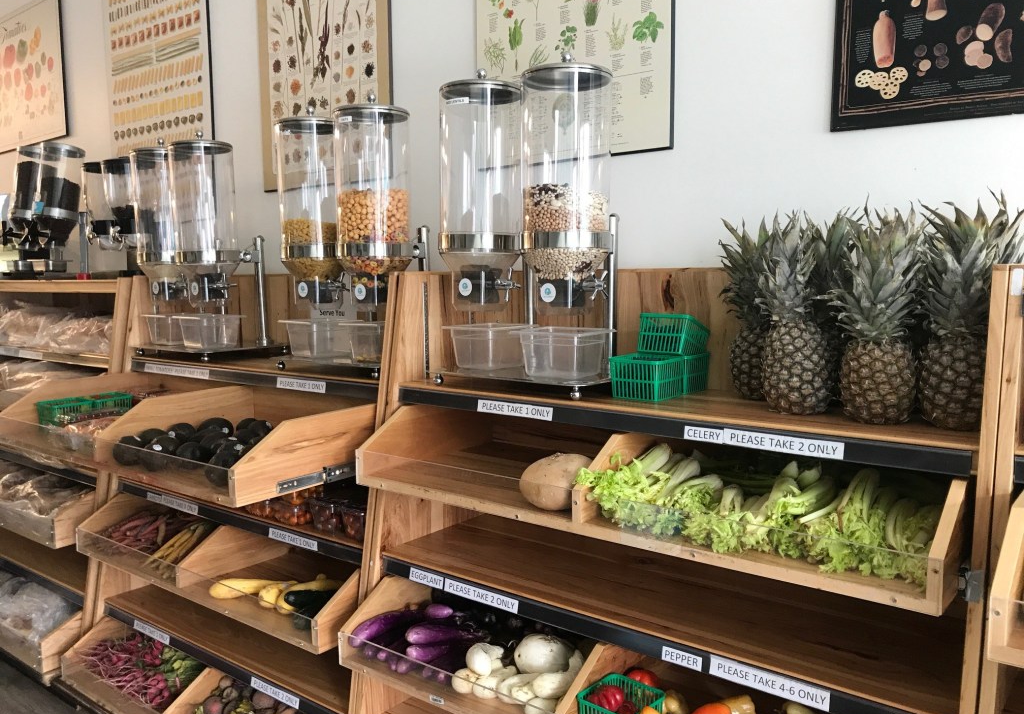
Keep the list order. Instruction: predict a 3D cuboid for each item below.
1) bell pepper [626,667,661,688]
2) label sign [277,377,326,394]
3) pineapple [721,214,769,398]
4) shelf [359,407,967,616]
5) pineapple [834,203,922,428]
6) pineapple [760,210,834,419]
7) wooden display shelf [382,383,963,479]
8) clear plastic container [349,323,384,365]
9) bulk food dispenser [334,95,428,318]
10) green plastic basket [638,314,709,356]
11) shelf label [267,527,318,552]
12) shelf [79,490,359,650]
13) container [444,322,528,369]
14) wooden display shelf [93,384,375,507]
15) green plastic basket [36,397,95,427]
[{"bbox_3d":[0.247,0.617,1.555,0.073,0.070,0.073,4,7,39],"label":"bell pepper"},{"bbox_3d":[-0.541,0.074,2.123,0.195,0.027,0.004,4,8,37],"label":"label sign"},{"bbox_3d":[0.492,-0.099,1.681,0.131,0.366,0.131,4,7,39],"label":"pineapple"},{"bbox_3d":[0.258,0.214,1.622,1.160,0.154,0.467,4,7,39],"label":"shelf"},{"bbox_3d":[0.633,-0.071,1.431,0.140,0.360,0.140,4,8,37],"label":"pineapple"},{"bbox_3d":[0.516,-0.078,1.504,0.126,0.359,0.126,4,7,39],"label":"pineapple"},{"bbox_3d":[0.298,0.106,1.664,1.159,0.041,0.310,4,8,37],"label":"wooden display shelf"},{"bbox_3d":[-0.353,-0.040,2.248,0.169,0.100,0.169,4,7,39],"label":"clear plastic container"},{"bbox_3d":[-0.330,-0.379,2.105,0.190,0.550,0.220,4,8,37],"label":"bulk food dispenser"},{"bbox_3d":[0.339,-0.033,1.752,0.112,0.081,0.112,3,-14,37],"label":"green plastic basket"},{"bbox_3d":[-0.556,0.463,2.101,0.190,0.025,0.004,4,8,37],"label":"shelf label"},{"bbox_3d":[-0.742,0.539,2.385,1.160,0.154,0.467,4,7,38],"label":"shelf"},{"bbox_3d":[-0.050,-0.025,2.036,0.169,0.100,0.169,4,7,39],"label":"container"},{"bbox_3d":[-0.630,0.182,1.960,0.569,0.151,0.446,4,8,37],"label":"wooden display shelf"},{"bbox_3d":[-1.289,0.168,2.399,0.110,0.074,0.110,4,7,39],"label":"green plastic basket"}]

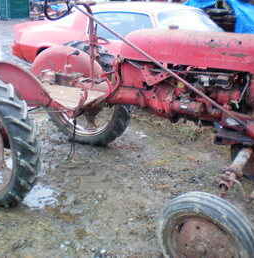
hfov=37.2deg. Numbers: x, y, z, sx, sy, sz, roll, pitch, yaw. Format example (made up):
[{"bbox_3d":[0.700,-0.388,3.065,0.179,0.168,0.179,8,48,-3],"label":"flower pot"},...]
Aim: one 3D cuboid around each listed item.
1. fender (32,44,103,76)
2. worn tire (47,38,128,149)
[{"bbox_3d":[-0.544,-0.571,3.443,0.842,0.366,0.139,11,25,30],"label":"fender"},{"bbox_3d":[-0.419,-0.329,3.737,1.030,1.030,0.208,11,25,30],"label":"worn tire"}]

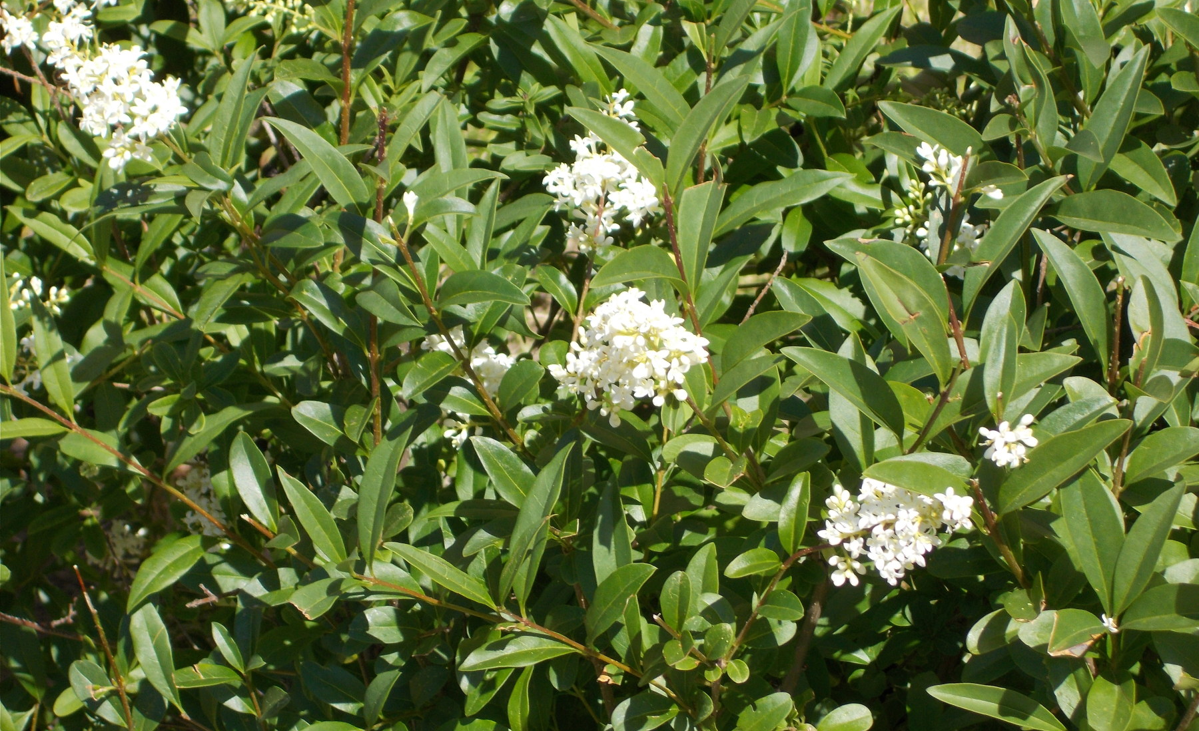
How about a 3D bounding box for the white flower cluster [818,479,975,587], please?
[{"bbox_3d":[0.100,0.057,1.520,0.053,0.038,0.038,-18,0,9],"label":"white flower cluster"}]

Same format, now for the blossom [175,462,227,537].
[{"bbox_3d":[-0.155,0.052,1.750,0.021,0.030,0.021,0,16,0],"label":"blossom"}]

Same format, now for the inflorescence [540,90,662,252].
[{"bbox_3d":[0.001,-0.074,1.700,0.042,0.058,0.040,0,16,0],"label":"inflorescence"}]

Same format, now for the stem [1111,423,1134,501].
[{"bbox_3d":[0.192,0.036,1.650,0.002,0.029,0.002,12,12,0],"label":"stem"}]

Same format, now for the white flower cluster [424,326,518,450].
[{"bbox_3d":[-0.046,0.007,1.600,0.036,0.043,0.034,0,20,0],"label":"white flower cluster"}]

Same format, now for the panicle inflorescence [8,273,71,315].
[{"bbox_3d":[-0.196,-0.025,1.570,0.024,0.017,0.020,0,20,0],"label":"panicle inflorescence"}]

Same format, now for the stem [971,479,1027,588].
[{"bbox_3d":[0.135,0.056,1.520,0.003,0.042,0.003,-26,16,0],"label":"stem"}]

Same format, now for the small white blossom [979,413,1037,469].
[{"bbox_3d":[0.147,0.027,1.620,0.021,0.018,0.018,0,16,0],"label":"small white blossom"}]

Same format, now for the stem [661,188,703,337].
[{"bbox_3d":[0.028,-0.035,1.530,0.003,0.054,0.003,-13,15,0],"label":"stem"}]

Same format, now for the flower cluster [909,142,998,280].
[{"bbox_3d":[0.121,-0.053,1.540,0.034,0.048,0.034,9,19,0],"label":"flower cluster"}]

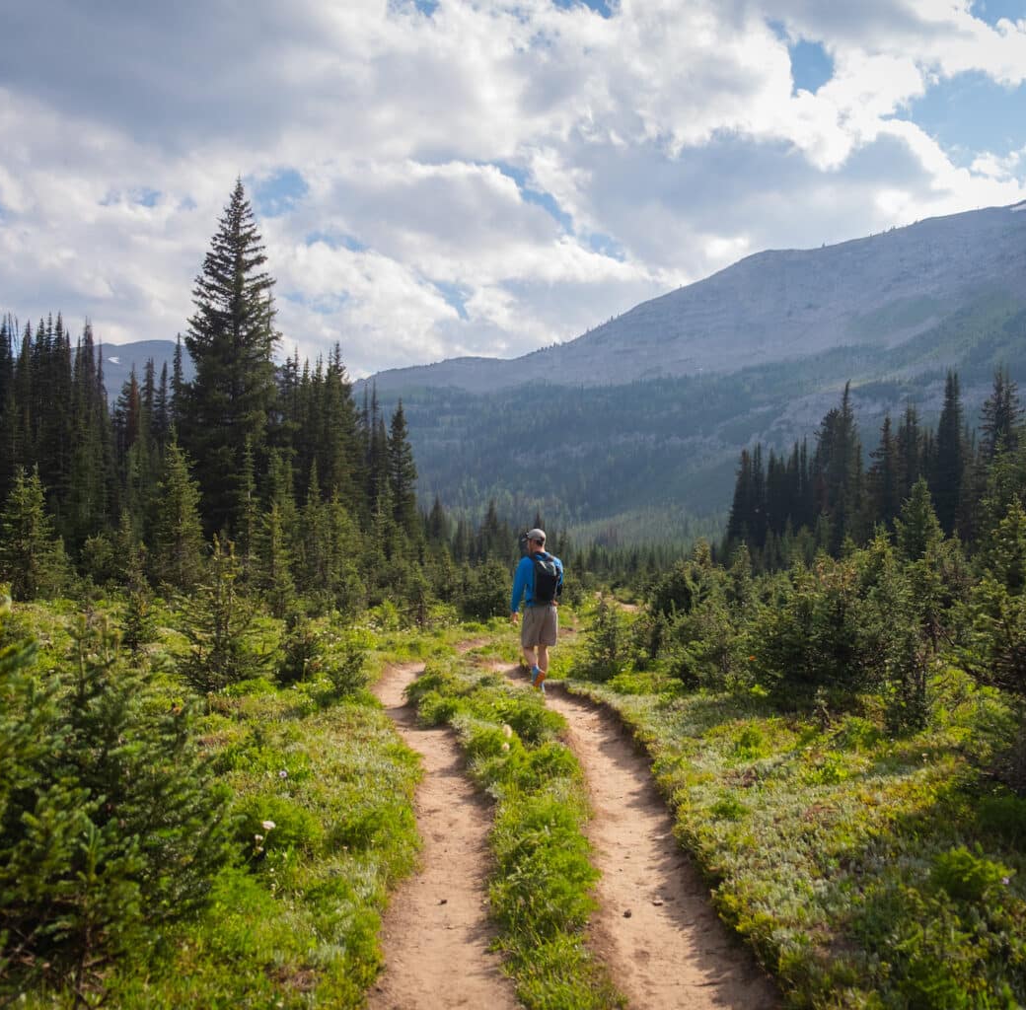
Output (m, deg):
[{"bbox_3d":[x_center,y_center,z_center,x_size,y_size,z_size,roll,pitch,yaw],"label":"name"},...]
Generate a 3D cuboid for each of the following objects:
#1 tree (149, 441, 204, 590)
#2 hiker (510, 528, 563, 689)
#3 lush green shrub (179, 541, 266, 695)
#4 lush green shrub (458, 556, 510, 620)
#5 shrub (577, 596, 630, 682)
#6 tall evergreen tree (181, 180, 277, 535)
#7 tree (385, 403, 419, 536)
[{"bbox_3d":[-9.097,0.305,32.000,1.511,4.213,1.450,0,-1,0],"label":"tree"},{"bbox_3d":[0.261,1.159,13.000,0.560,1.809,0.500,0,-1,-20],"label":"hiker"},{"bbox_3d":[-3.132,1.181,12.700,0.919,1.646,0.900,0,-1,0],"label":"lush green shrub"},{"bbox_3d":[-0.554,1.629,23.000,0.993,1.225,0.950,0,-1,0],"label":"lush green shrub"},{"bbox_3d":[1.036,1.522,13.400,0.606,0.970,0.580,0,-1,0],"label":"shrub"},{"bbox_3d":[-12.536,-6.036,52.000,4.231,16.670,4.100,0,-1,0],"label":"tall evergreen tree"},{"bbox_3d":[-5.072,-1.140,54.000,1.519,7.272,1.600,0,-1,0],"label":"tree"}]

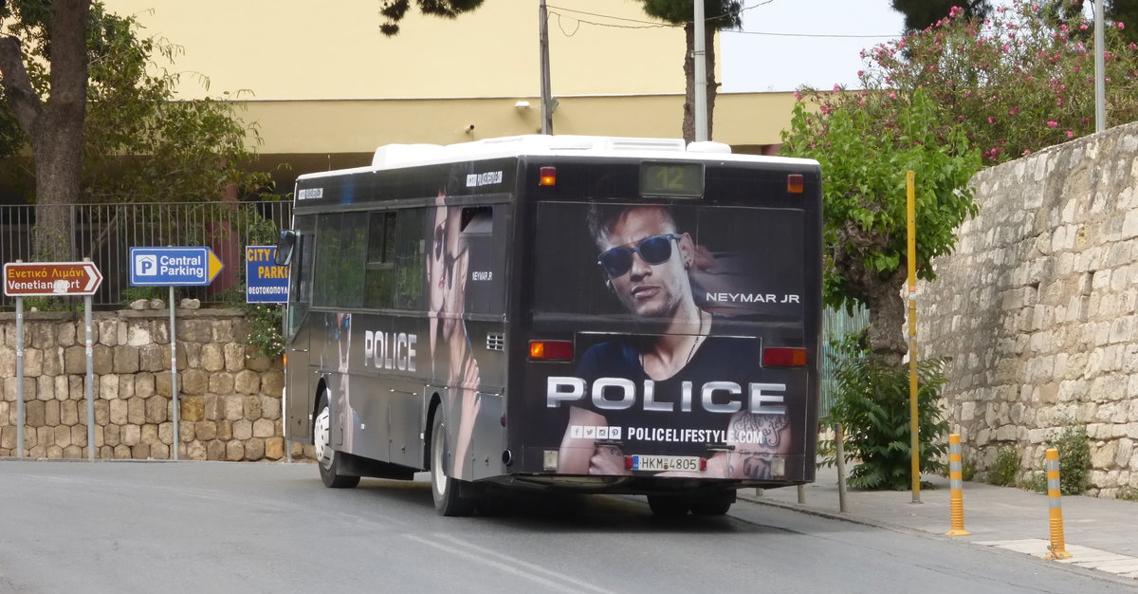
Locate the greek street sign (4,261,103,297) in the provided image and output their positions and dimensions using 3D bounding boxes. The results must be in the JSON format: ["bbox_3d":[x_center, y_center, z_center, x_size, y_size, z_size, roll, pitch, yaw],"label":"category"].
[{"bbox_3d":[-6.106,-0.210,60.000,1.180,0.390,0.040,-1,0,0],"label":"greek street sign"}]

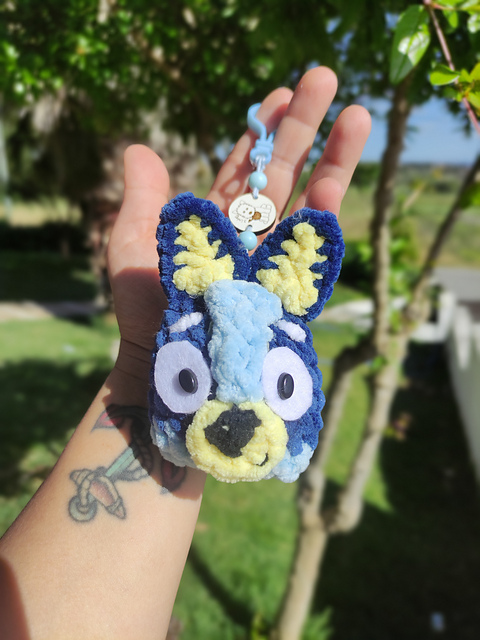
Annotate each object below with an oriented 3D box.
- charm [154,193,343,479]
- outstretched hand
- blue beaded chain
[{"bbox_3d":[0.004,0.004,0.198,0.080,0.117,0.045,3,-7,2],"label":"charm"},{"bbox_3d":[-0.006,-0.046,0.224,0.110,0.166,0.060,21,-12,2],"label":"outstretched hand"},{"bbox_3d":[0.006,-0.066,0.215,0.019,0.076,0.013,6,-19,2],"label":"blue beaded chain"}]

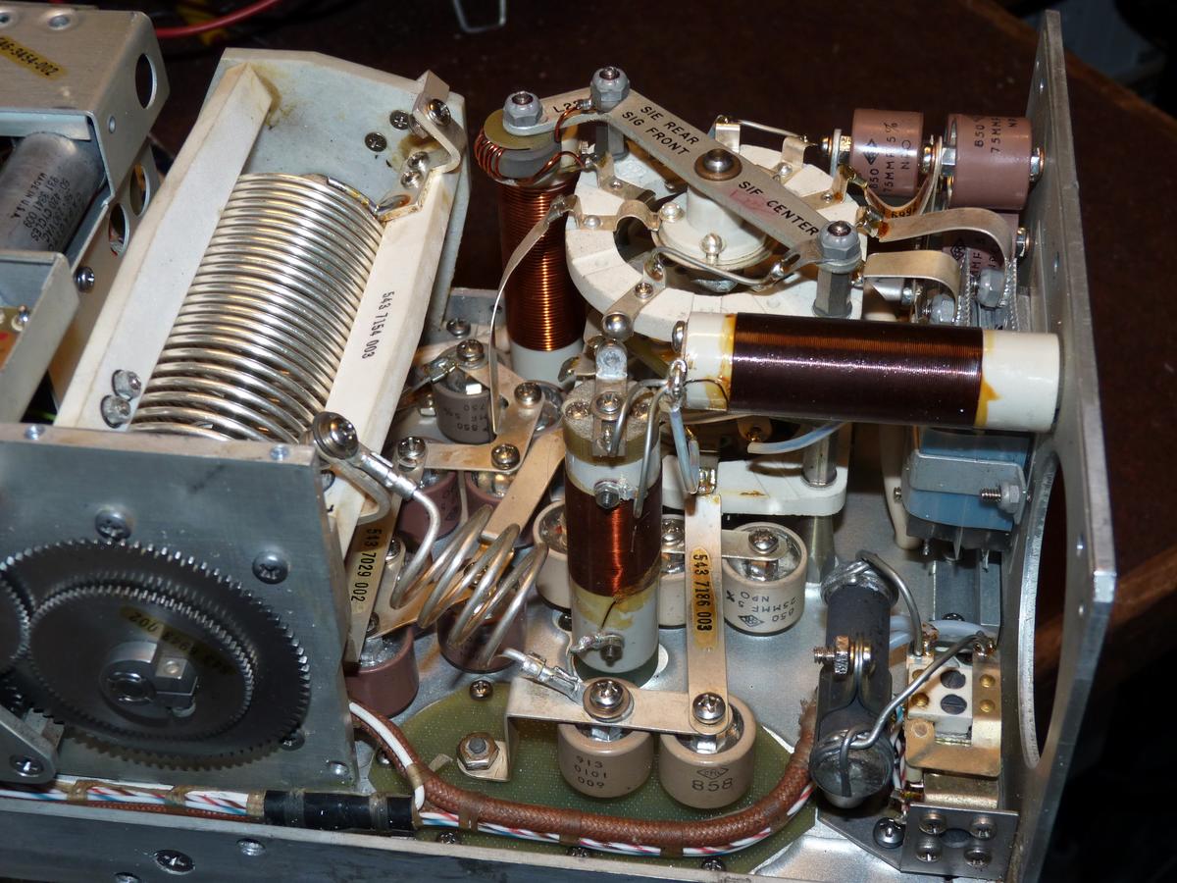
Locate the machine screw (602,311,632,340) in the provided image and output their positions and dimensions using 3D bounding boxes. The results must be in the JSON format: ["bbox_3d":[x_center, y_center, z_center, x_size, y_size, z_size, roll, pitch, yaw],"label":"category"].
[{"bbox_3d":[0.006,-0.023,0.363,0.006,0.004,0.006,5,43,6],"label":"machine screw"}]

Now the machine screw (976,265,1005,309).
[{"bbox_3d":[0.090,-0.034,0.400,0.007,0.009,0.009,5,42,7],"label":"machine screw"}]

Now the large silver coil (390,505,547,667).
[{"bbox_3d":[-0.026,0.032,0.402,0.029,0.030,0.030,35,40,0],"label":"large silver coil"}]

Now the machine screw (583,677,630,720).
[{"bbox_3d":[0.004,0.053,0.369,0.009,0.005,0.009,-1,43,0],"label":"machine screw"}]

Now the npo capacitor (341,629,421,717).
[{"bbox_3d":[-0.048,0.048,0.394,0.020,0.017,0.020,5,43,6],"label":"npo capacitor"}]

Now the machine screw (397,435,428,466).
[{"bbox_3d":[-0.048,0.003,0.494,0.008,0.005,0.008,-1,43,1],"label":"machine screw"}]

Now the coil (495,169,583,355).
[{"bbox_3d":[-0.011,-0.047,0.435,0.020,0.049,0.020,-1,43,0],"label":"coil"}]

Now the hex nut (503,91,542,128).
[{"bbox_3d":[-0.015,-0.078,0.422,0.009,0.006,0.009,5,42,7],"label":"hex nut"}]

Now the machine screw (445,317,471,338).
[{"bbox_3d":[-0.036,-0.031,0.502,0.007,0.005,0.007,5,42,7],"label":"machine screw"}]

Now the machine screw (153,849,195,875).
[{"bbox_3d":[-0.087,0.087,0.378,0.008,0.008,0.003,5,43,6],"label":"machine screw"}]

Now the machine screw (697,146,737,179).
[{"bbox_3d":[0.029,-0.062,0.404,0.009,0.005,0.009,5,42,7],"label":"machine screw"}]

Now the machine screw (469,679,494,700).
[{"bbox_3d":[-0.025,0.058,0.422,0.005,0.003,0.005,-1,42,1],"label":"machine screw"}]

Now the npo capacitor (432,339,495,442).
[{"bbox_3d":[-0.031,-0.013,0.492,0.021,0.017,0.021,4,43,7],"label":"npo capacitor"}]

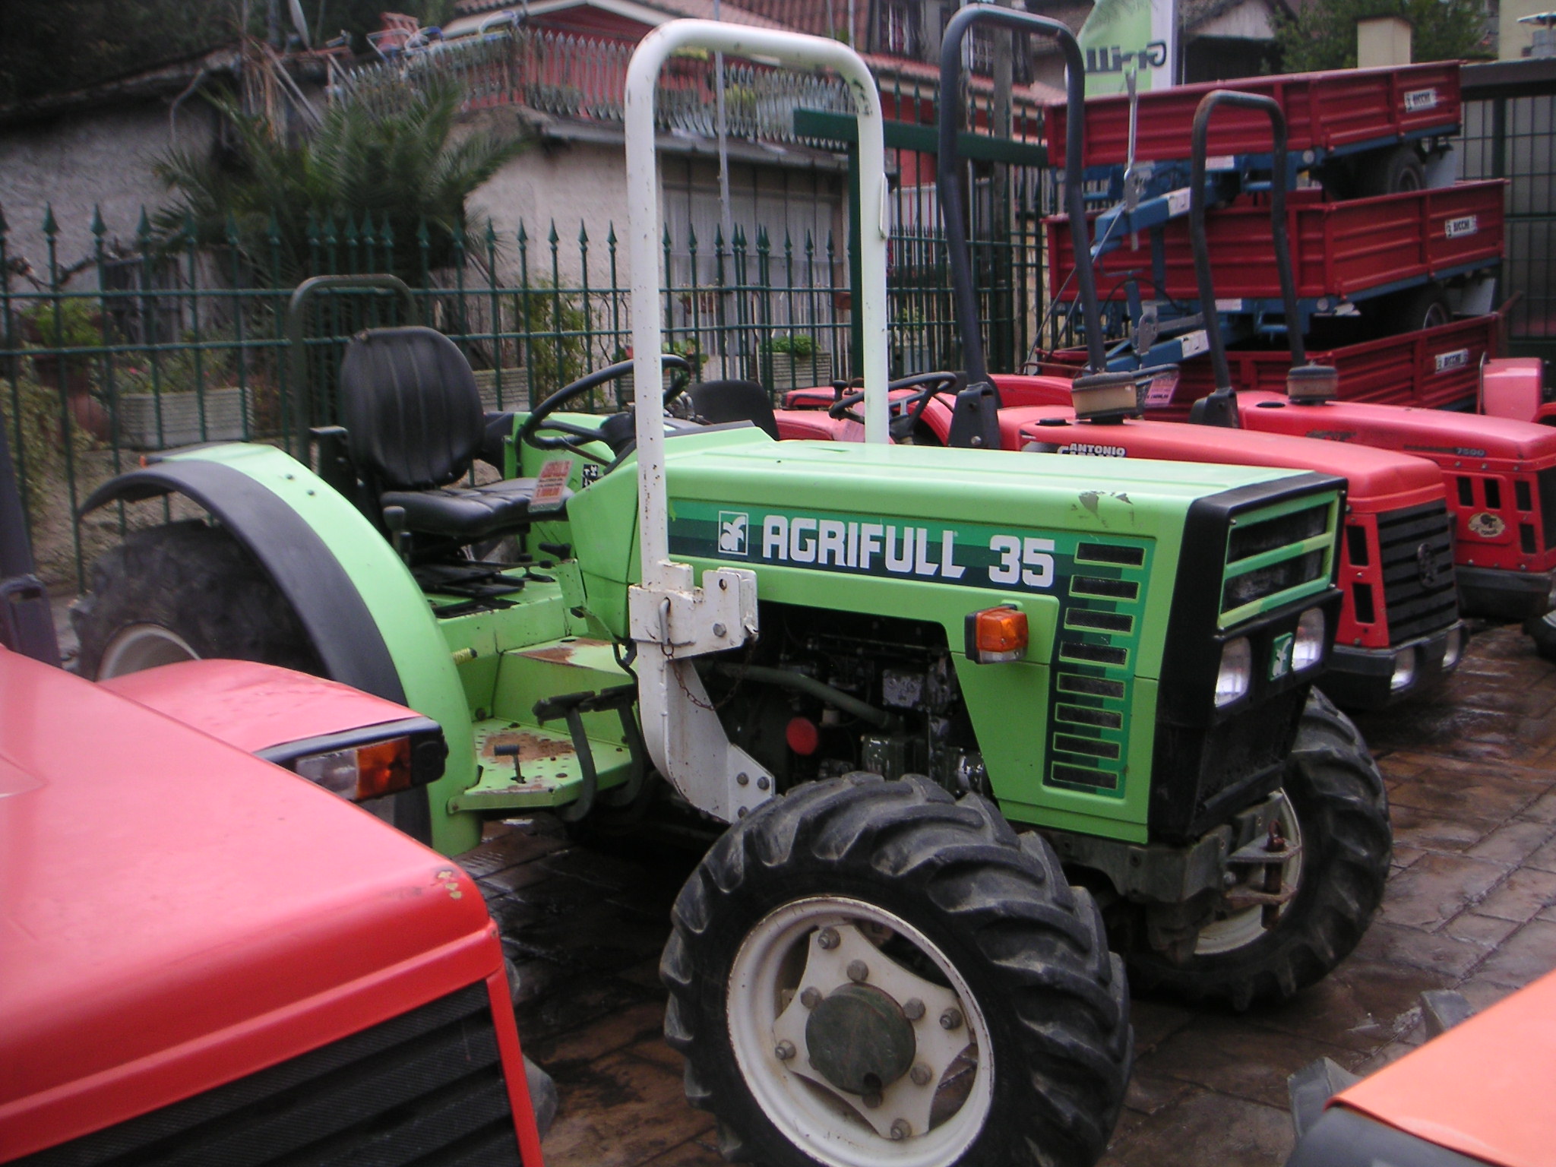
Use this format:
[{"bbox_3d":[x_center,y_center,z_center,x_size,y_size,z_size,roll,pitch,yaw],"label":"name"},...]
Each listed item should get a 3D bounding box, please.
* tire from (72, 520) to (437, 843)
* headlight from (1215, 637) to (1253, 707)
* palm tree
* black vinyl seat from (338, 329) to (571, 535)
[{"bbox_3d":[-1.194,0.402,3.545,1.081,1.081,0.256,7,13,41],"label":"tire"},{"bbox_3d":[0.708,0.140,2.671,0.070,0.103,0.126,6,12,38],"label":"headlight"},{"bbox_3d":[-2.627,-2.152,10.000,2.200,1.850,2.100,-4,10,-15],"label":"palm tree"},{"bbox_3d":[-0.681,-0.377,3.913,0.610,0.465,0.481,7,12,40],"label":"black vinyl seat"}]

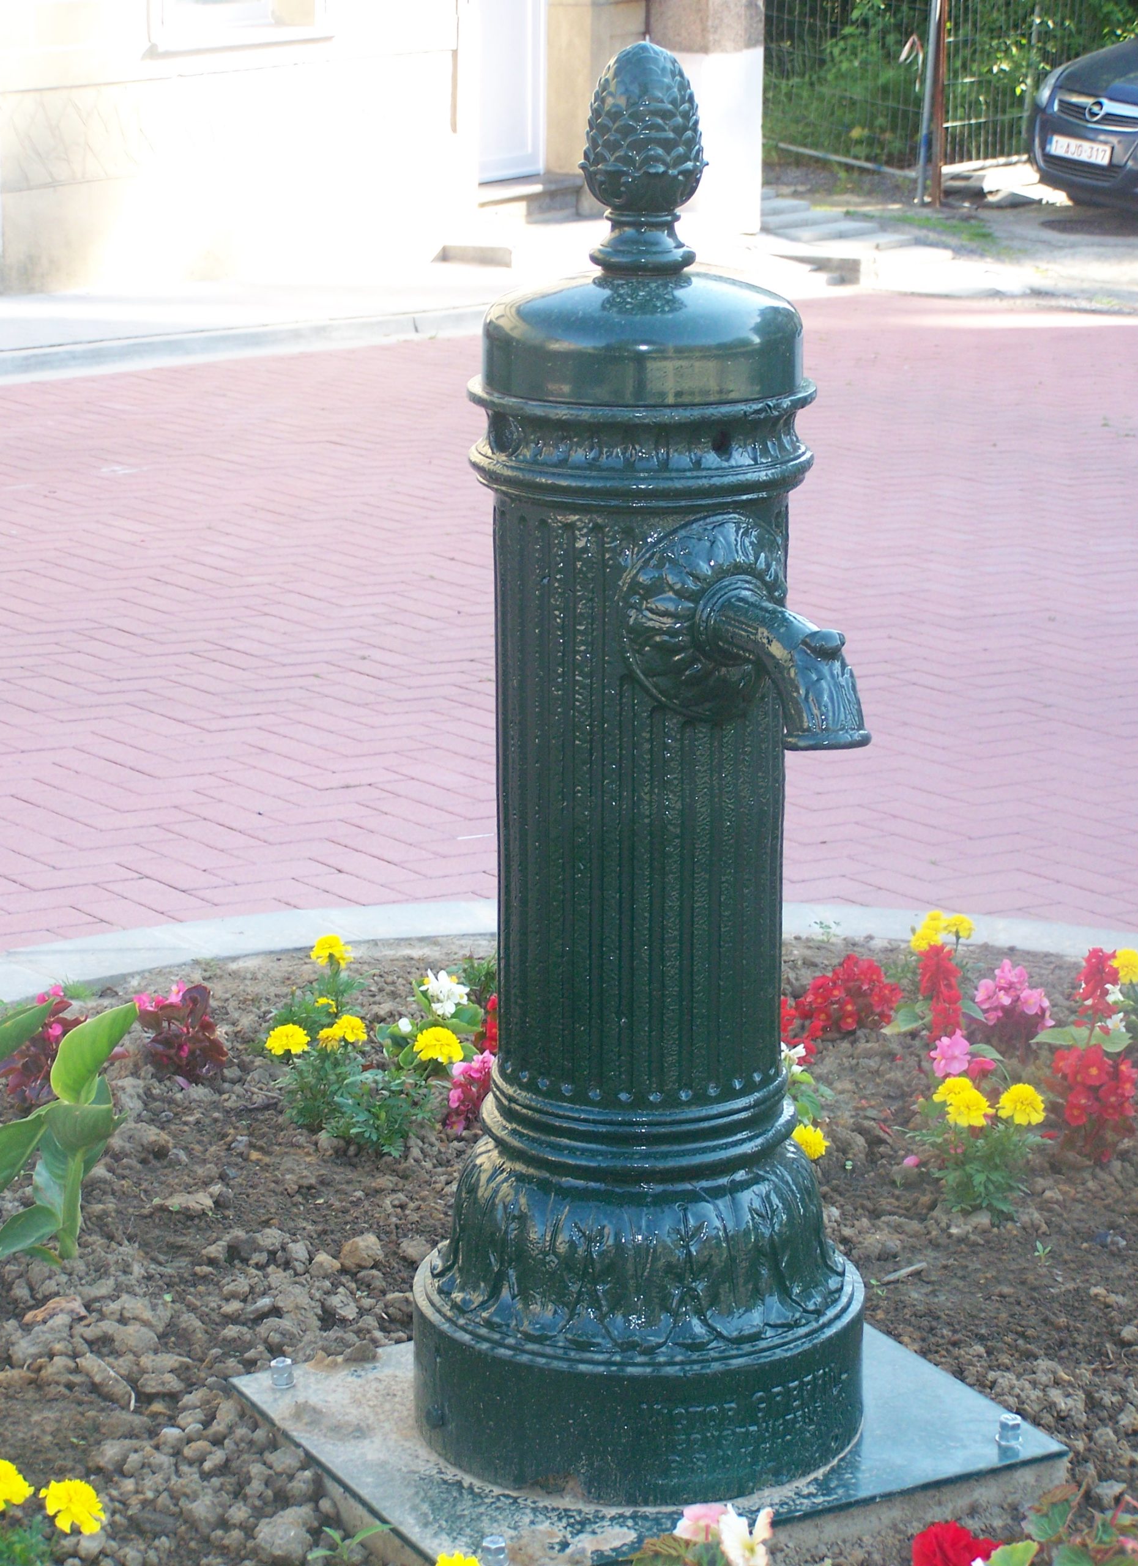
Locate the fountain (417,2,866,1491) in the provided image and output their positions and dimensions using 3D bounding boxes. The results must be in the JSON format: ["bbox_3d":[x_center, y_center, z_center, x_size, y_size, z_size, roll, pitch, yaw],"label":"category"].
[{"bbox_3d":[0.094,-0.009,3.223,0.415,1.239,0.538,-8,17,-28],"label":"fountain"}]

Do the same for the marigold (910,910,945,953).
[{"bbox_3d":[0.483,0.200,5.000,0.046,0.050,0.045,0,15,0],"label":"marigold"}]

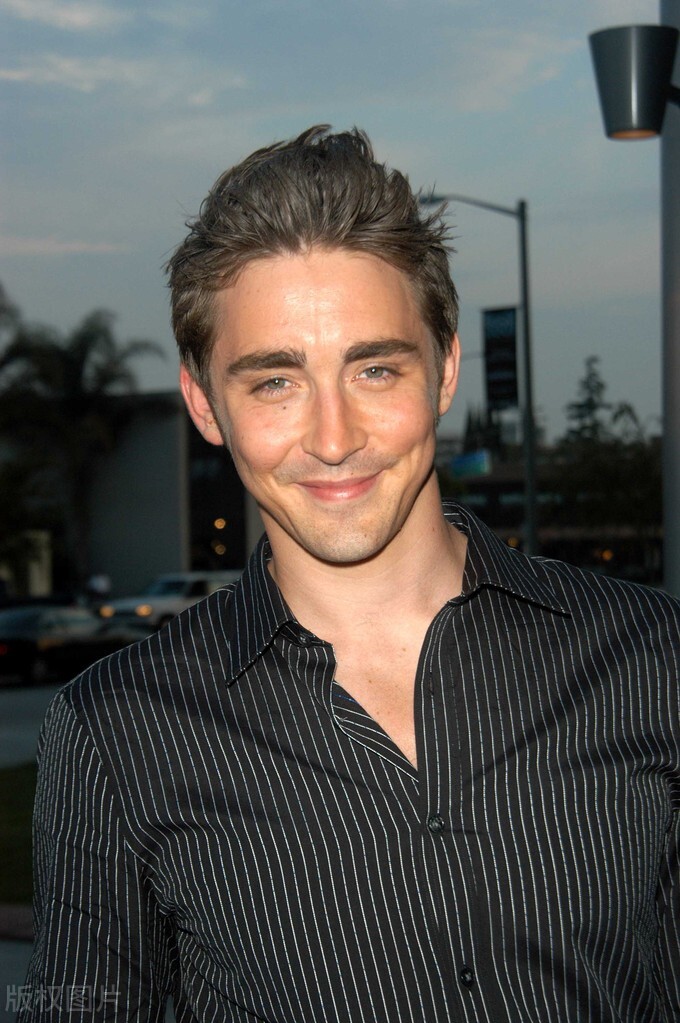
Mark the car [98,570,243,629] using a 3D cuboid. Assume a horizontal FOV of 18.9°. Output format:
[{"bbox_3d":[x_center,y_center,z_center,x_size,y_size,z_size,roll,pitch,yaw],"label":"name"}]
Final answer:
[{"bbox_3d":[-3.877,2.463,53.000,1.850,1.750,4.800,-2,-2,37],"label":"car"}]

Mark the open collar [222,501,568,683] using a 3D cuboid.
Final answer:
[{"bbox_3d":[0.034,0.054,1.450,0.240,0.115,0.165,-9,2,-5],"label":"open collar"}]

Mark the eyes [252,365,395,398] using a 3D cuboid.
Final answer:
[{"bbox_3d":[-0.010,-0.086,1.340,0.095,0.015,0.025,-6,5,-2],"label":"eyes"}]

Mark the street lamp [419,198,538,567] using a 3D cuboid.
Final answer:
[{"bbox_3d":[2.778,-1.625,41.000,2.300,9.300,0.360,-1,-2,0],"label":"street lamp"}]

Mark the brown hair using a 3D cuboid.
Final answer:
[{"bbox_3d":[-0.018,-0.171,1.430,0.195,0.205,0.215,-6,6,-2],"label":"brown hair"}]

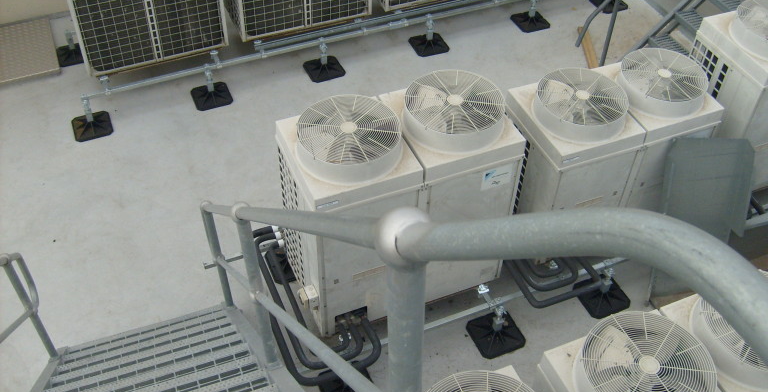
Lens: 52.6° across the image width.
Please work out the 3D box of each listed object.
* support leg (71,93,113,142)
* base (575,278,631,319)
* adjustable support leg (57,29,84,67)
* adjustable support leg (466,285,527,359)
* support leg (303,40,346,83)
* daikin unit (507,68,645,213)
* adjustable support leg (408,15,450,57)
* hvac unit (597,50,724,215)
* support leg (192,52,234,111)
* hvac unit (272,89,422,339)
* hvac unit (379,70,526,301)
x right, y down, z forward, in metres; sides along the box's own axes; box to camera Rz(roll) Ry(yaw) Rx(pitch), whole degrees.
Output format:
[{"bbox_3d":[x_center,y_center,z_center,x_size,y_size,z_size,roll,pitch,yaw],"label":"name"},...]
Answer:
[{"bbox_3d":[-2.603,-0.746,6.819,0.334,0.355,0.334,-16,48,-16],"label":"support leg"},{"bbox_3d":[1.598,0.678,5.638,0.334,0.168,0.334,-16,48,-16],"label":"base"},{"bbox_3d":[-3.069,-1.516,7.594,0.334,0.326,0.334,-16,48,-16],"label":"adjustable support leg"},{"bbox_3d":[0.784,0.825,5.306,0.334,0.405,0.334,-16,48,-16],"label":"adjustable support leg"},{"bbox_3d":[-0.566,-1.331,7.348,0.325,0.340,0.325,-17,49,-17],"label":"support leg"},{"bbox_3d":[1.189,-0.147,5.248,0.635,1.420,0.690,-16,49,-17],"label":"daikin unit"},{"bbox_3d":[0.464,-1.670,7.804,0.334,0.365,0.334,-16,48,-16],"label":"adjustable support leg"},{"bbox_3d":[1.765,-0.314,5.438,0.635,1.420,0.690,-16,49,-17],"label":"hvac unit"},{"bbox_3d":[-1.574,-1.048,7.012,0.325,0.390,0.325,-17,49,-17],"label":"support leg"},{"bbox_3d":[-0.212,0.099,4.764,0.635,1.420,0.690,-16,49,-17],"label":"hvac unit"},{"bbox_3d":[0.375,-0.073,4.921,0.632,1.372,0.686,-16,48,-16],"label":"hvac unit"}]

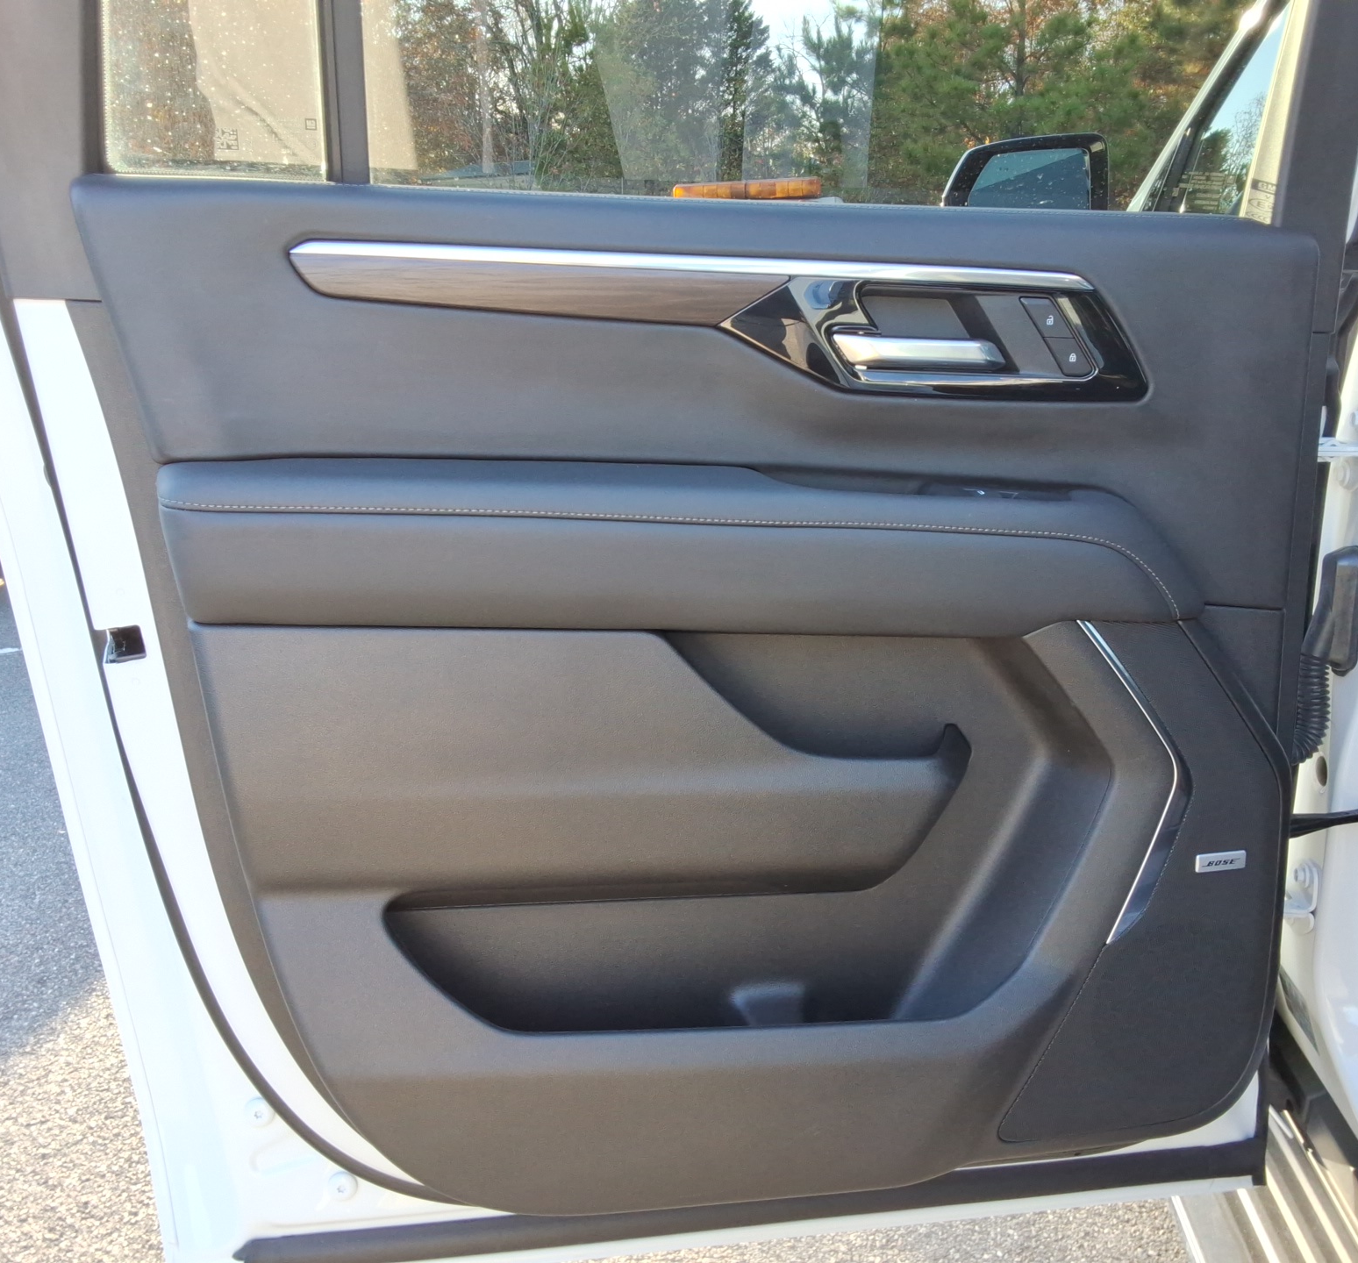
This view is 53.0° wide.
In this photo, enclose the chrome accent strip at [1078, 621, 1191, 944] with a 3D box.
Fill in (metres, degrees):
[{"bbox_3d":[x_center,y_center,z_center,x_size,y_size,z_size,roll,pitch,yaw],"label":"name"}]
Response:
[{"bbox_3d":[0.364,0.124,1.100,0.114,0.280,0.035,-2,14,-9],"label":"chrome accent strip"}]

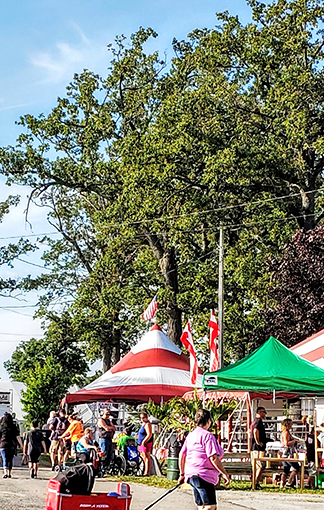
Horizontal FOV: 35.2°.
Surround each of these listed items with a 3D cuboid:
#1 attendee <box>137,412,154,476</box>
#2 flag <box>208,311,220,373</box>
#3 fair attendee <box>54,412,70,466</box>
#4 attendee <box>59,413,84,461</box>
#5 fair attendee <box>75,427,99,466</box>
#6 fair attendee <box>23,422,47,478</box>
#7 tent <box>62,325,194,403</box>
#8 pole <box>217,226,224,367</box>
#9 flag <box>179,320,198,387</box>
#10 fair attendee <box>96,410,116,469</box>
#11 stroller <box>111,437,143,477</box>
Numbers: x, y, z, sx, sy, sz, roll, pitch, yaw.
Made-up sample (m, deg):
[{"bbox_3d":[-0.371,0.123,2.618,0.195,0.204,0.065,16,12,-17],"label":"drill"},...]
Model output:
[{"bbox_3d":[-0.430,4.935,13.300,0.400,1.640,0.460,3,-10,-21],"label":"attendee"},{"bbox_3d":[1.536,2.570,15.000,0.360,1.850,0.250,-1,-9,9],"label":"flag"},{"bbox_3d":[-2.918,5.383,14.900,0.550,1.740,0.500,3,-10,-20],"label":"fair attendee"},{"bbox_3d":[-2.516,5.144,14.200,0.680,1.560,0.550,2,-10,-14],"label":"attendee"},{"bbox_3d":[-1.913,5.027,13.200,0.720,1.170,0.550,-2,-9,12],"label":"fair attendee"},{"bbox_3d":[-3.221,4.913,12.900,0.540,1.460,0.400,2,-9,-14],"label":"fair attendee"},{"bbox_3d":[-0.137,5.209,20.000,5.300,4.900,5.300,-9,-13,42],"label":"tent"},{"bbox_3d":[2.520,3.597,22.000,0.220,9.600,0.220,0,-9,0],"label":"pole"},{"bbox_3d":[0.752,2.768,14.500,0.500,1.750,0.250,-2,-10,11],"label":"flag"},{"bbox_3d":[-1.456,4.907,13.400,0.430,1.740,0.530,-7,-12,36],"label":"fair attendee"},{"bbox_3d":[-0.911,5.274,13.300,0.680,0.970,0.950,5,-11,-30],"label":"stroller"}]

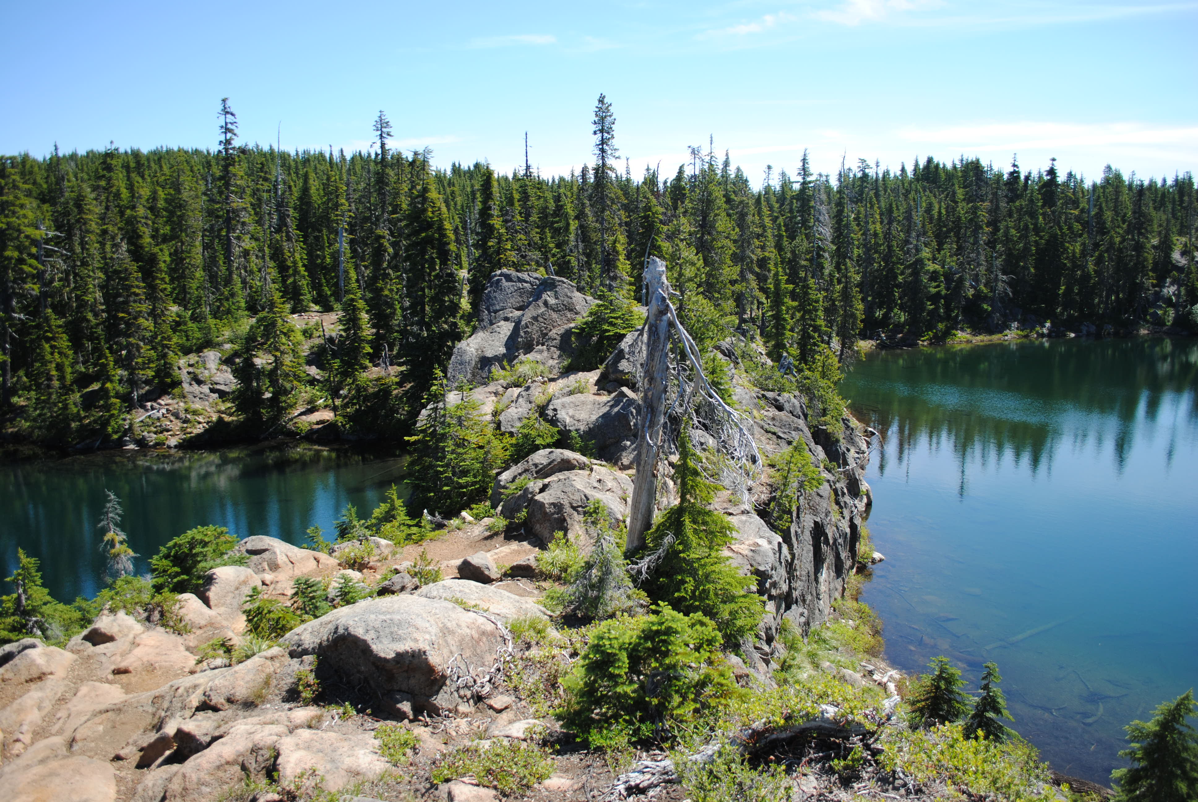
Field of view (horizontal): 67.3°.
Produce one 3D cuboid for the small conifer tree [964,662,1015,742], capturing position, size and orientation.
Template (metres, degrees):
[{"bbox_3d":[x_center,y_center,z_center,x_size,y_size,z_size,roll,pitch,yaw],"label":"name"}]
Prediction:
[{"bbox_3d":[3.645,2.822,8.400,0.480,0.800,0.480,-1,7,0],"label":"small conifer tree"}]

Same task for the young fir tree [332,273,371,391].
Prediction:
[{"bbox_3d":[-10.458,-2.885,38.000,1.700,5.000,1.700,0,7,0],"label":"young fir tree"}]

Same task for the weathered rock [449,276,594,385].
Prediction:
[{"bbox_3d":[-1.943,-1.755,22.500,3.600,2.650,2.800,0,8,0],"label":"weathered rock"}]

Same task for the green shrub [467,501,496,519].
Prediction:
[{"bbox_3d":[-1.835,1.696,14.000,0.440,0.250,0.400,0,8,0],"label":"green shrub"}]

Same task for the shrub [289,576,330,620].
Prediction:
[{"bbox_3d":[-2.668,1.816,8.300,0.351,0.383,0.316,-4,10,-19],"label":"shrub"}]

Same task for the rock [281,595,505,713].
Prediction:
[{"bbox_3d":[-1.716,2.064,7.651,1.780,0.760,1.200,-1,8,-5],"label":"rock"}]

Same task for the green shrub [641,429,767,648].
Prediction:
[{"bbox_3d":[1.099,1.430,9.646,1.250,2.200,1.200,0,8,7],"label":"green shrub"}]

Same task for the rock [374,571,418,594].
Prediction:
[{"bbox_3d":[-2.108,1.916,9.400,0.460,0.290,0.380,0,7,0],"label":"rock"}]

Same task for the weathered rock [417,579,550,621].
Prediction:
[{"bbox_3d":[-1.070,1.860,8.300,1.230,0.270,0.800,-2,10,-8],"label":"weathered rock"}]

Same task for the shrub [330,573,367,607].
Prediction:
[{"bbox_3d":[-2.472,1.870,8.900,0.360,0.330,0.350,0,8,0],"label":"shrub"}]

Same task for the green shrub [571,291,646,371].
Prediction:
[{"bbox_3d":[0.173,-1.383,17.500,1.415,1.550,1.274,0,9,1],"label":"green shrub"}]

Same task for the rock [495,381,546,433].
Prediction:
[{"bbox_3d":[-1.573,0.112,18.000,1.000,0.950,0.900,0,8,0],"label":"rock"}]

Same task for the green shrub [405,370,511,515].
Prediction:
[{"bbox_3d":[-2.325,0.690,14.900,1.750,2.350,1.600,0,8,0],"label":"green shrub"}]

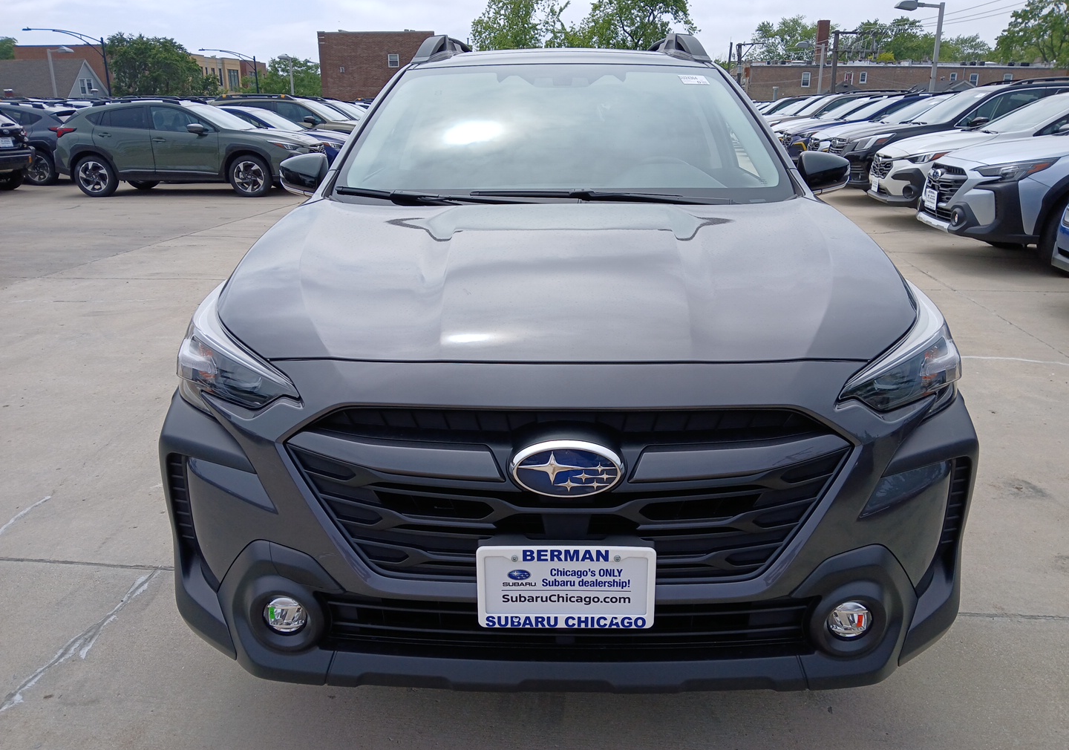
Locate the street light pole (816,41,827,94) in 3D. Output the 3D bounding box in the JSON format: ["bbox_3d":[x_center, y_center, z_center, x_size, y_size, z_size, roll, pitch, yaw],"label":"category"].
[{"bbox_3d":[18.695,-18.925,52.829,0.190,5.260,0.190,0,18,1],"label":"street light pole"}]

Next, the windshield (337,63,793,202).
[{"bbox_3d":[0.097,-0.818,2.714,1.490,0.144,0.912,0,49,1],"label":"windshield"}]

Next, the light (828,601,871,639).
[{"bbox_3d":[0.622,0.485,1.585,0.080,0.077,0.060,1,18,1],"label":"light"}]

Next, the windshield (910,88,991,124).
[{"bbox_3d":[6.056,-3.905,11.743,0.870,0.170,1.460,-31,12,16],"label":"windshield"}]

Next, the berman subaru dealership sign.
[{"bbox_3d":[0.056,0.371,1.408,0.312,0.160,0.020,0,18,2],"label":"berman subaru dealership sign"}]

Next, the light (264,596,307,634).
[{"bbox_3d":[-0.501,0.484,1.628,0.086,0.086,0.055,0,18,1],"label":"light"}]

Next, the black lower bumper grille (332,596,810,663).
[{"bbox_3d":[0.058,0.486,1.531,0.930,0.118,0.115,0,18,1],"label":"black lower bumper grille"}]

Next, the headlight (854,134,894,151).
[{"bbox_3d":[4.802,-3.293,11.331,0.480,0.230,0.380,2,18,7],"label":"headlight"}]

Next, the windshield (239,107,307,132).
[{"bbox_3d":[-5.411,-5.307,16.700,0.800,0.520,1.400,1,18,3],"label":"windshield"}]

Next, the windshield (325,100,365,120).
[{"bbox_3d":[-5.160,-7.265,22.000,0.800,0.520,1.400,1,18,3],"label":"windshield"}]

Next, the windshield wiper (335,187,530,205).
[{"bbox_3d":[-0.310,-0.544,2.480,0.720,0.050,0.060,8,20,17],"label":"windshield wiper"}]

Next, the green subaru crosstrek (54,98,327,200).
[{"bbox_3d":[-5.929,-3.985,13.995,4.480,1.600,1.800,1,18,5],"label":"green subaru crosstrek"}]

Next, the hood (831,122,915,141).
[{"bbox_3d":[5.166,-3.623,11.950,1.120,0.240,1.500,2,18,7],"label":"hood"}]

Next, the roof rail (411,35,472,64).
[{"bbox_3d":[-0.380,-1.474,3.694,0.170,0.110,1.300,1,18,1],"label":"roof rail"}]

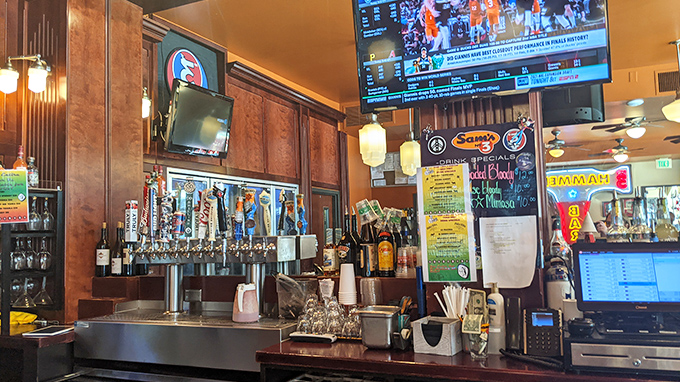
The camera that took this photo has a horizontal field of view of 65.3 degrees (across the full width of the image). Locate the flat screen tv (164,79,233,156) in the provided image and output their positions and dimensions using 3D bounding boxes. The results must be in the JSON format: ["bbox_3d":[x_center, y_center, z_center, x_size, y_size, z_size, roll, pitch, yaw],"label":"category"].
[{"bbox_3d":[-1.004,-0.488,3.809,0.070,0.470,0.725,8,2,18],"label":"flat screen tv"}]

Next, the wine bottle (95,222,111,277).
[{"bbox_3d":[-1.438,0.356,3.220,0.087,0.332,0.087,-4,-5,24],"label":"wine bottle"}]

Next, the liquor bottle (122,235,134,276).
[{"bbox_3d":[-1.234,0.342,3.100,0.080,0.310,0.080,-3,-4,22],"label":"liquor bottle"}]

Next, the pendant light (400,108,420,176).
[{"bbox_3d":[0.535,-0.366,4.000,0.155,0.520,0.155,-3,-4,22],"label":"pendant light"}]

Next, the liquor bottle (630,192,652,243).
[{"bbox_3d":[1.201,0.172,2.120,0.092,0.330,0.092,-3,-4,22],"label":"liquor bottle"}]

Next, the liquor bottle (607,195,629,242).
[{"bbox_3d":[1.129,0.180,2.150,0.092,0.325,0.092,-3,-4,22],"label":"liquor bottle"}]

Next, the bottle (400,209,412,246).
[{"bbox_3d":[0.360,0.261,2.850,0.075,0.300,0.075,-3,-4,22],"label":"bottle"}]

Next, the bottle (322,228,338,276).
[{"bbox_3d":[-0.051,0.319,2.770,0.077,0.249,0.077,-2,-4,0],"label":"bottle"}]

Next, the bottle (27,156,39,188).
[{"bbox_3d":[-1.755,-0.101,3.020,0.081,0.182,0.081,-4,-5,24],"label":"bottle"}]

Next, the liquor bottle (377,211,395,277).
[{"bbox_3d":[0.226,0.262,2.620,0.086,0.328,0.086,-2,-4,0],"label":"liquor bottle"}]

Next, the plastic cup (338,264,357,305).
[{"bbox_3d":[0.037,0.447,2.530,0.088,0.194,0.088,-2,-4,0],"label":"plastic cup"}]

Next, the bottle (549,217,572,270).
[{"bbox_3d":[0.940,0.244,2.250,0.092,0.270,0.092,-3,-4,22],"label":"bottle"}]

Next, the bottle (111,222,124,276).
[{"bbox_3d":[-1.356,0.354,3.240,0.082,0.328,0.082,-4,-5,24],"label":"bottle"}]

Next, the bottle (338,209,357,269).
[{"bbox_3d":[0.037,0.250,2.600,0.085,0.335,0.085,-2,-4,0],"label":"bottle"}]

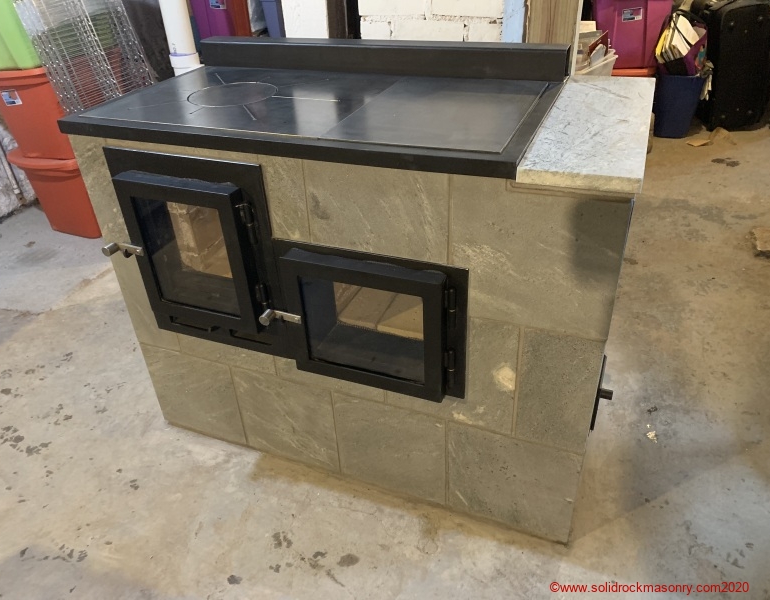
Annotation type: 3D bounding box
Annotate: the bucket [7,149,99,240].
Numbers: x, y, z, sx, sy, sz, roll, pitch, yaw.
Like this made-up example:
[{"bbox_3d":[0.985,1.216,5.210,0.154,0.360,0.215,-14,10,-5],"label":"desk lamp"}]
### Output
[{"bbox_3d":[-1.529,-0.616,3.134,0.470,0.400,0.585,10,35,20],"label":"bucket"}]

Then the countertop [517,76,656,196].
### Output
[{"bbox_3d":[0.446,-0.373,1.256,0.200,0.030,0.675,10,35,20],"label":"countertop"}]

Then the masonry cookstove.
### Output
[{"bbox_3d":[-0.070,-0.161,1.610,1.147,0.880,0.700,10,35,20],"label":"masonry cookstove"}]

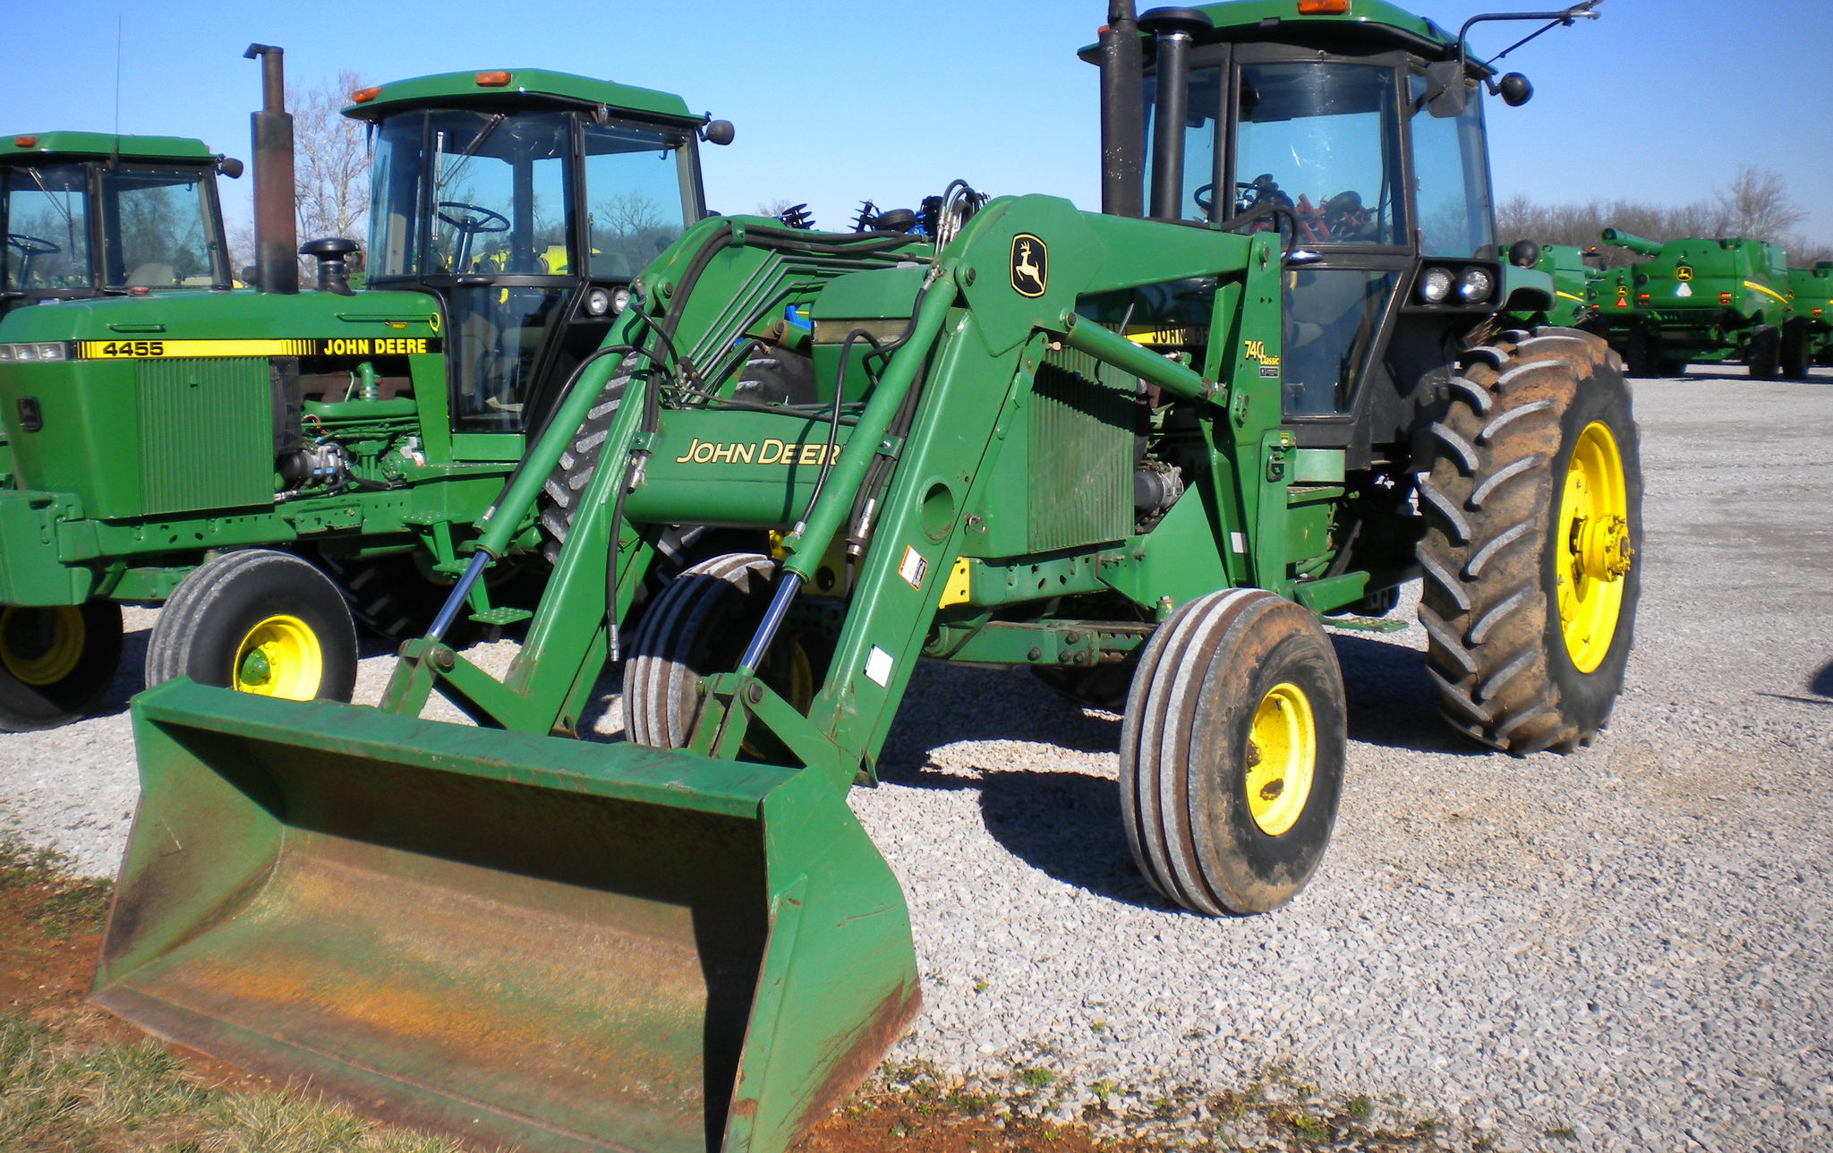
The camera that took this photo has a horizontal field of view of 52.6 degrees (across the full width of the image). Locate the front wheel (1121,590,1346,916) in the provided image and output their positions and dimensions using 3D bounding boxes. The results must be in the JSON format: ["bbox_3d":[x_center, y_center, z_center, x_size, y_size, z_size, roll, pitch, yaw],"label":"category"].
[{"bbox_3d":[0.968,0.526,5.560,0.310,0.960,0.960,7,10,37],"label":"front wheel"}]

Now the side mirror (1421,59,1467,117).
[{"bbox_3d":[1.991,-1.838,6.985,0.155,0.215,0.060,2,7,17],"label":"side mirror"}]

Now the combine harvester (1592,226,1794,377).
[{"bbox_3d":[22.174,-7.519,51.549,3.800,3.800,8.400,4,8,33],"label":"combine harvester"}]

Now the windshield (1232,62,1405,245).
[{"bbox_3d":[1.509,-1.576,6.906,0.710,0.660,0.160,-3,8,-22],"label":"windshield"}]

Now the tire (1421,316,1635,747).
[{"bbox_3d":[2.565,-0.137,7.655,0.460,1.750,1.750,4,9,34],"label":"tire"}]

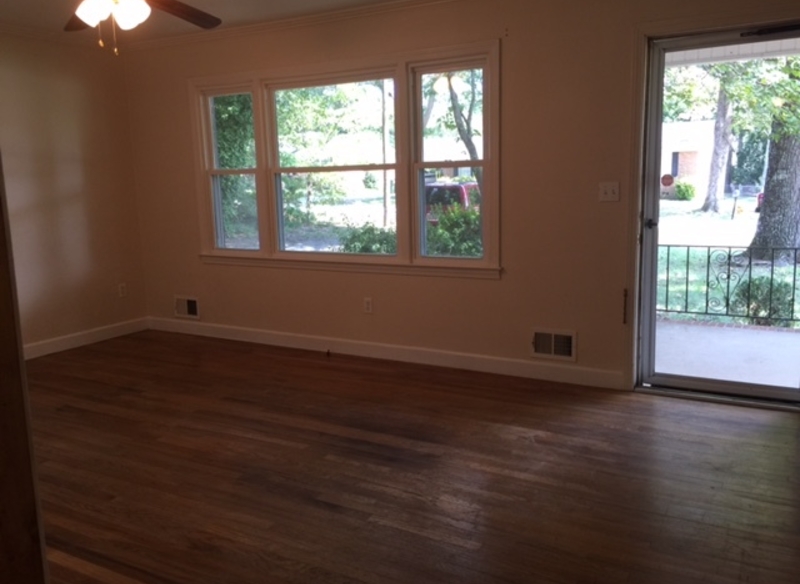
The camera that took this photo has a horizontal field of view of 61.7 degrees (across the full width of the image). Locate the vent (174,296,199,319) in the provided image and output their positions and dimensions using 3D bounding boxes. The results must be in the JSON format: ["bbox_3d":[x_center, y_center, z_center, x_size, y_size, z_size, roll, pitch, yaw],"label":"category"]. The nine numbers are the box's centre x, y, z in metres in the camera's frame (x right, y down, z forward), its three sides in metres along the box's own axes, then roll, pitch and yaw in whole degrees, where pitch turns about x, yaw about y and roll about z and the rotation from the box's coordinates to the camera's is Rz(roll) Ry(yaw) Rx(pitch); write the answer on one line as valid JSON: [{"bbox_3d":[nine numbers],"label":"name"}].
[{"bbox_3d":[-1.875,0.138,5.878,0.290,0.195,0.022,4,11,29],"label":"vent"}]

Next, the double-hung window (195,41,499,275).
[{"bbox_3d":[-0.530,-0.920,4.942,2.678,1.494,0.130,4,11,29],"label":"double-hung window"}]

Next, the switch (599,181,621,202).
[{"bbox_3d":[1.248,-0.595,3.995,0.115,0.115,0.016,4,11,29],"label":"switch"}]

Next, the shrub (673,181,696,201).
[{"bbox_3d":[14.058,-4.949,33.000,1.080,0.980,1.020,4,11,29],"label":"shrub"}]

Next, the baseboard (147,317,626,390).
[{"bbox_3d":[-0.475,0.421,5.144,4.253,0.113,0.020,4,11,29],"label":"baseboard"}]

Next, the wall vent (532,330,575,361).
[{"bbox_3d":[0.984,0.342,4.312,0.293,0.199,0.022,4,11,29],"label":"wall vent"}]

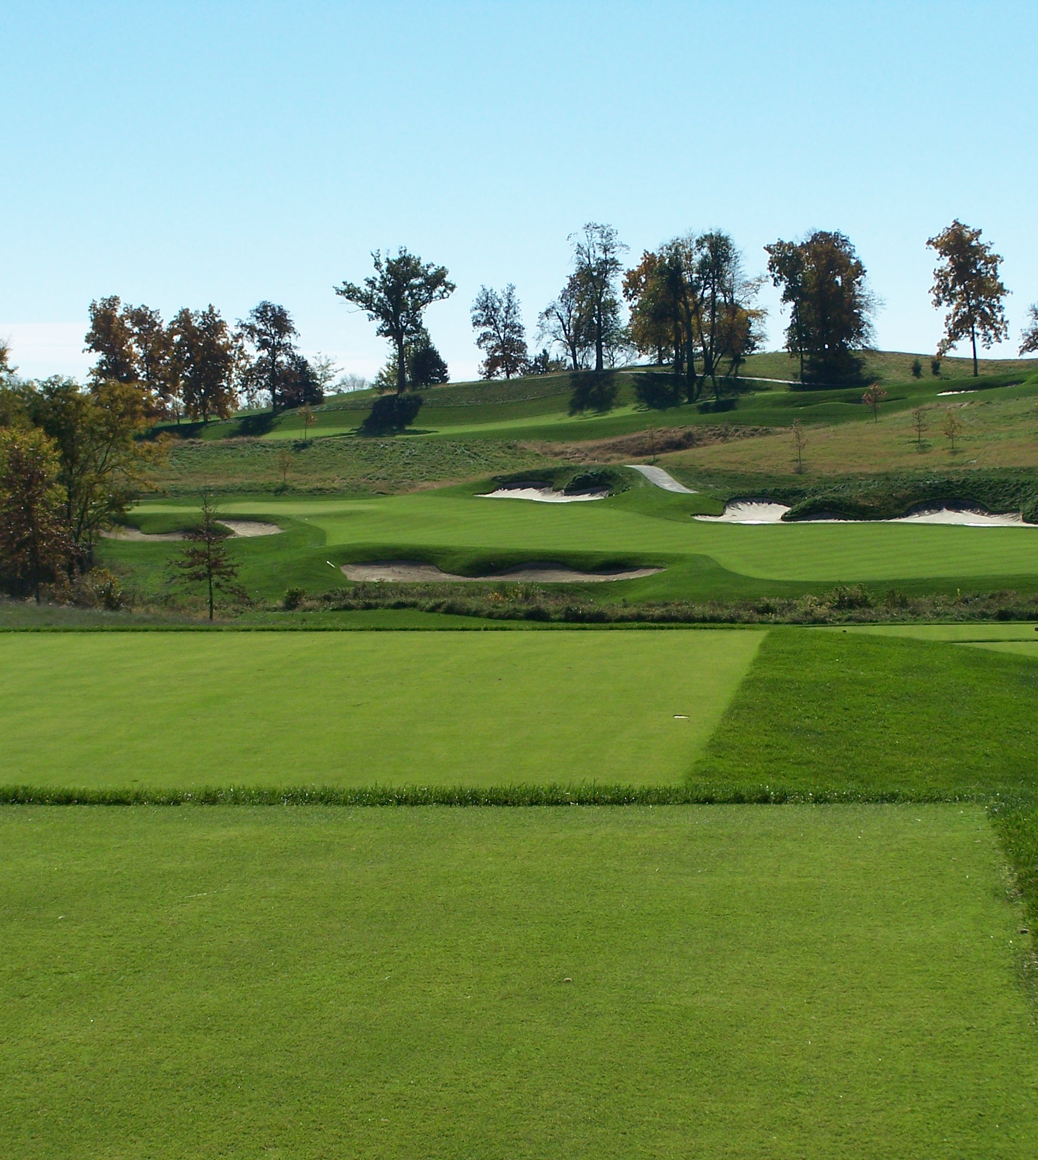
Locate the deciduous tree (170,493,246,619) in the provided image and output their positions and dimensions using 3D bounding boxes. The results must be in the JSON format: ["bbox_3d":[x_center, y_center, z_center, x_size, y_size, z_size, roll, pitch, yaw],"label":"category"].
[{"bbox_3d":[-9.593,-0.723,92.000,2.375,3.932,2.256,0,3,-6],"label":"deciduous tree"}]

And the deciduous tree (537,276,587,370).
[{"bbox_3d":[5.080,-29.990,350.000,5.790,11.010,5.500,0,2,0],"label":"deciduous tree"}]

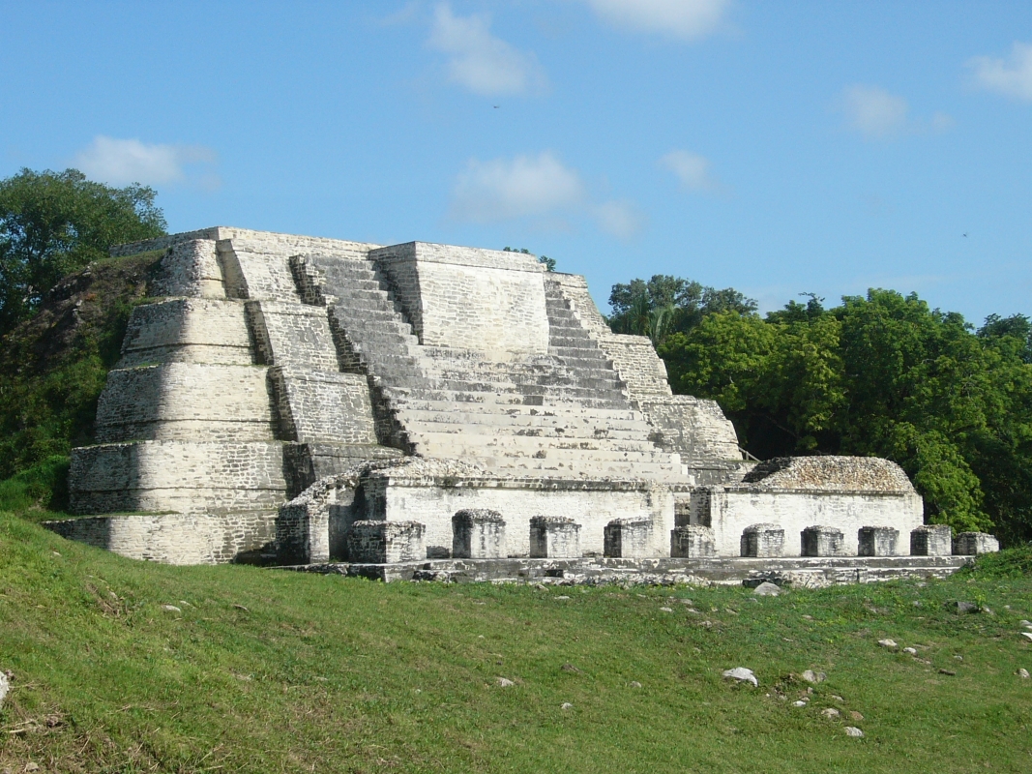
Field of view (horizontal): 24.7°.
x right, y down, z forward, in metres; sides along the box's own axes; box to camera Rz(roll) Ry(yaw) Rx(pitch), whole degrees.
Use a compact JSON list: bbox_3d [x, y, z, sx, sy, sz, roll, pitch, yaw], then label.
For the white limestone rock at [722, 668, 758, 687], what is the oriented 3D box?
[{"bbox_3d":[2.656,3.456,28.000,0.420,0.210,0.310,0,-4,0],"label":"white limestone rock"}]

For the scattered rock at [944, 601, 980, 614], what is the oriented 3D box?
[{"bbox_3d":[10.224,5.052,54.000,0.780,0.300,0.540,0,-4,0],"label":"scattered rock"}]

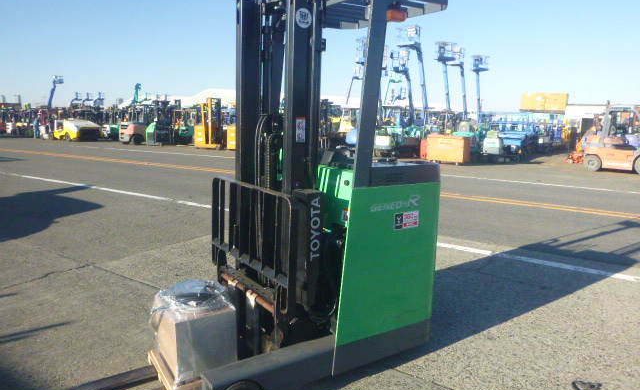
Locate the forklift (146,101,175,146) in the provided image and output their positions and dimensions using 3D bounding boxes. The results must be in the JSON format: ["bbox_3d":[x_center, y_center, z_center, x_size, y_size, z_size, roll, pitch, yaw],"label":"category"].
[{"bbox_3d":[-8.301,-3.745,24.080,1.400,2.330,1.050,8,11,34],"label":"forklift"}]

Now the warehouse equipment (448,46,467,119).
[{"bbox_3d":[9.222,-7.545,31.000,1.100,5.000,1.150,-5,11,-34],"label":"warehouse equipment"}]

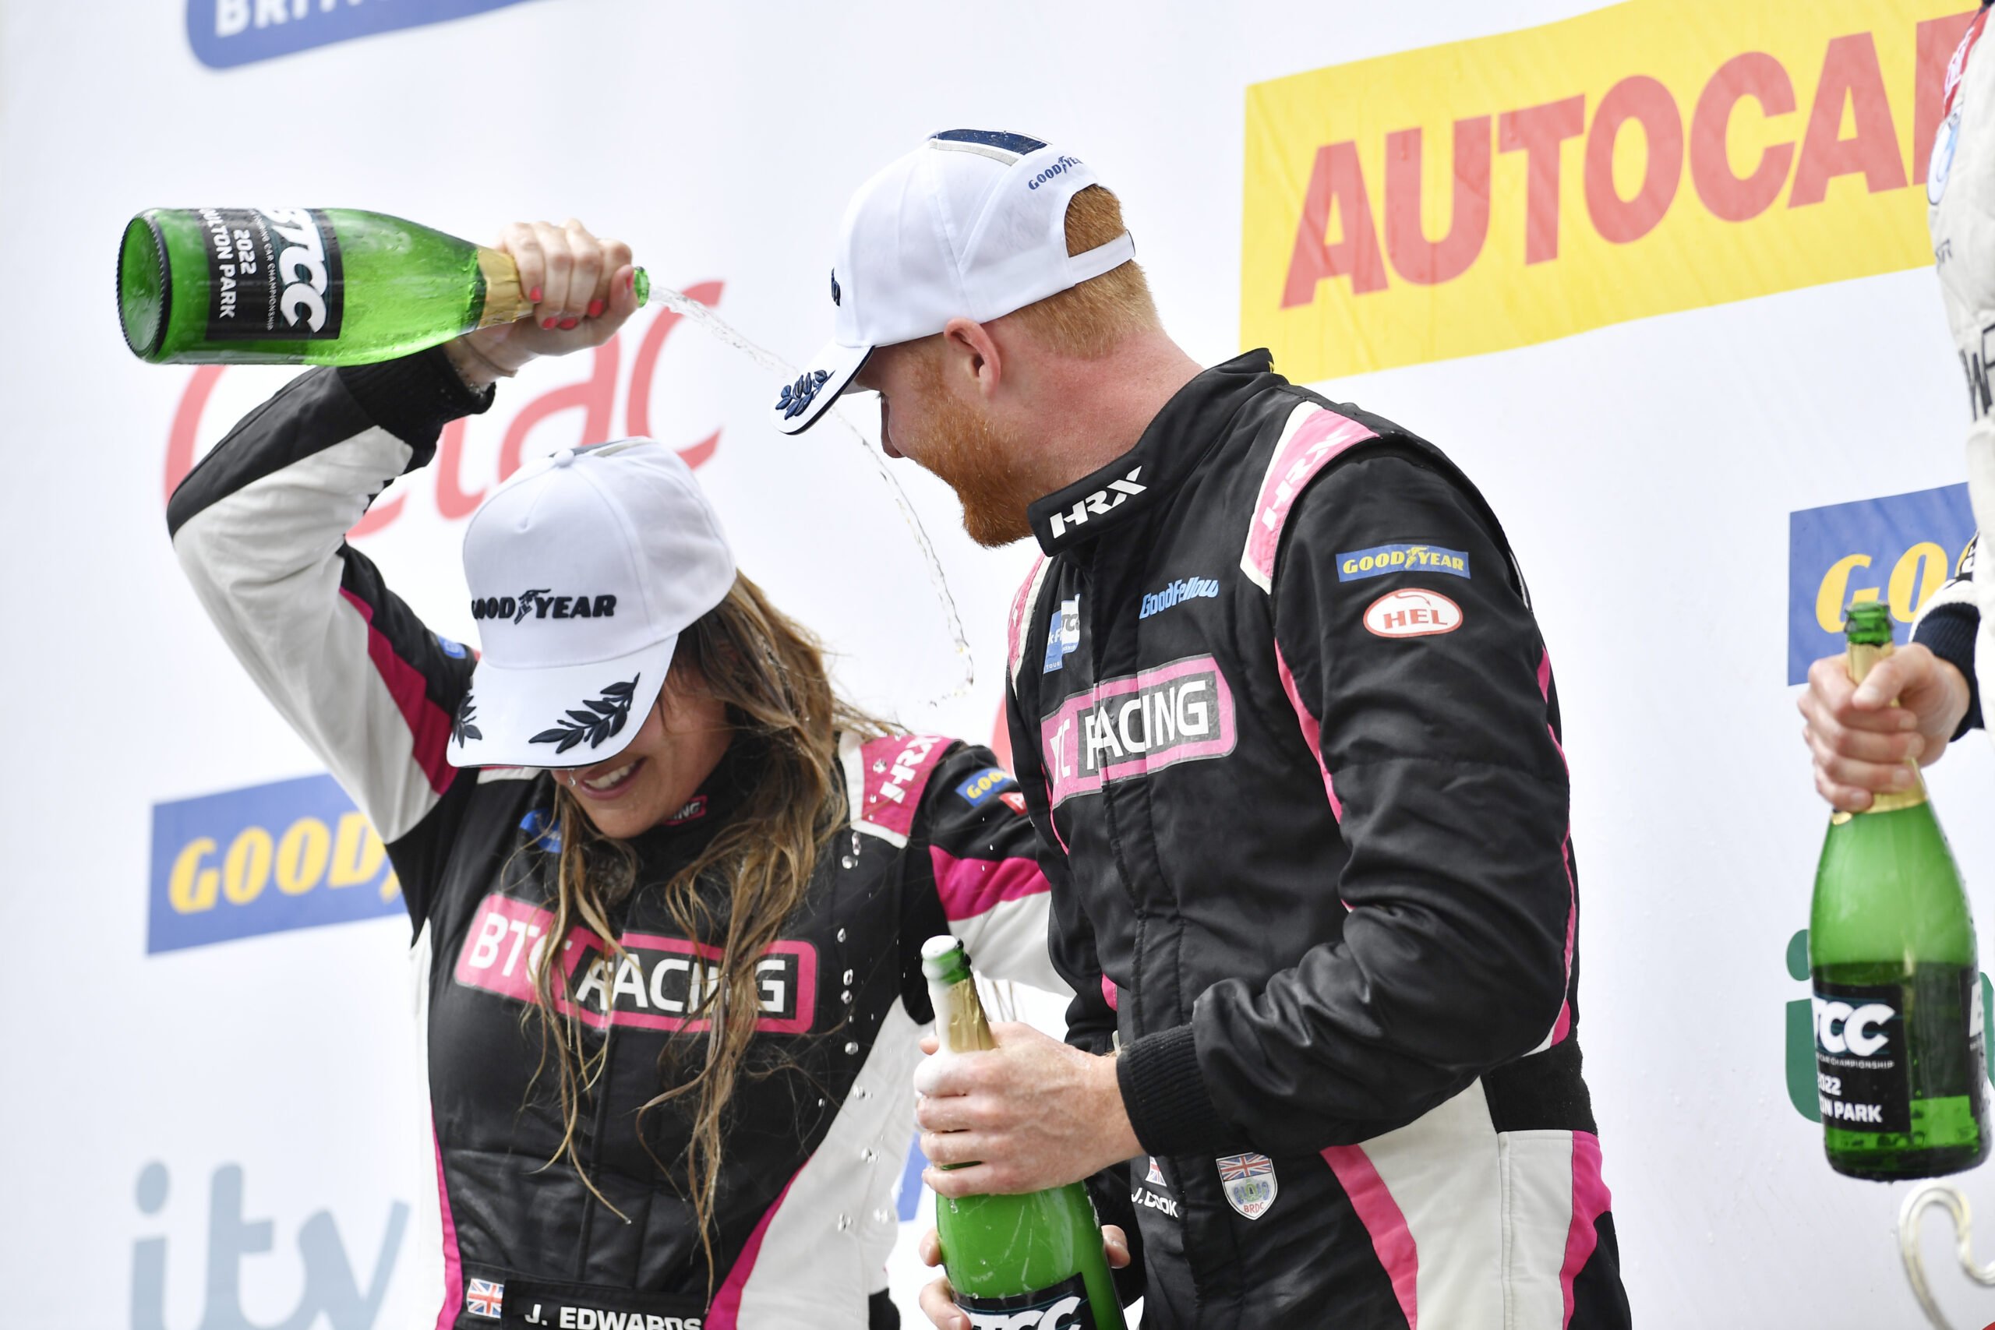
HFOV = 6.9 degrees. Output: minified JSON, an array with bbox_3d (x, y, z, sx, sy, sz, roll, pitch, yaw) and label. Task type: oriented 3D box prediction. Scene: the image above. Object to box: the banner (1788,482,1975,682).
[{"bbox_3d":[0.783,-0.085,11.753,0.600,0.128,0.010,-10,-17,44],"label":"banner"}]

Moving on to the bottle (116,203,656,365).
[{"bbox_3d":[-0.431,-0.269,11.836,0.374,0.112,0.112,0,0,-19],"label":"bottle"}]

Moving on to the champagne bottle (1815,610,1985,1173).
[{"bbox_3d":[0.587,0.145,10.963,0.112,0.374,0.112,2,11,37],"label":"champagne bottle"}]

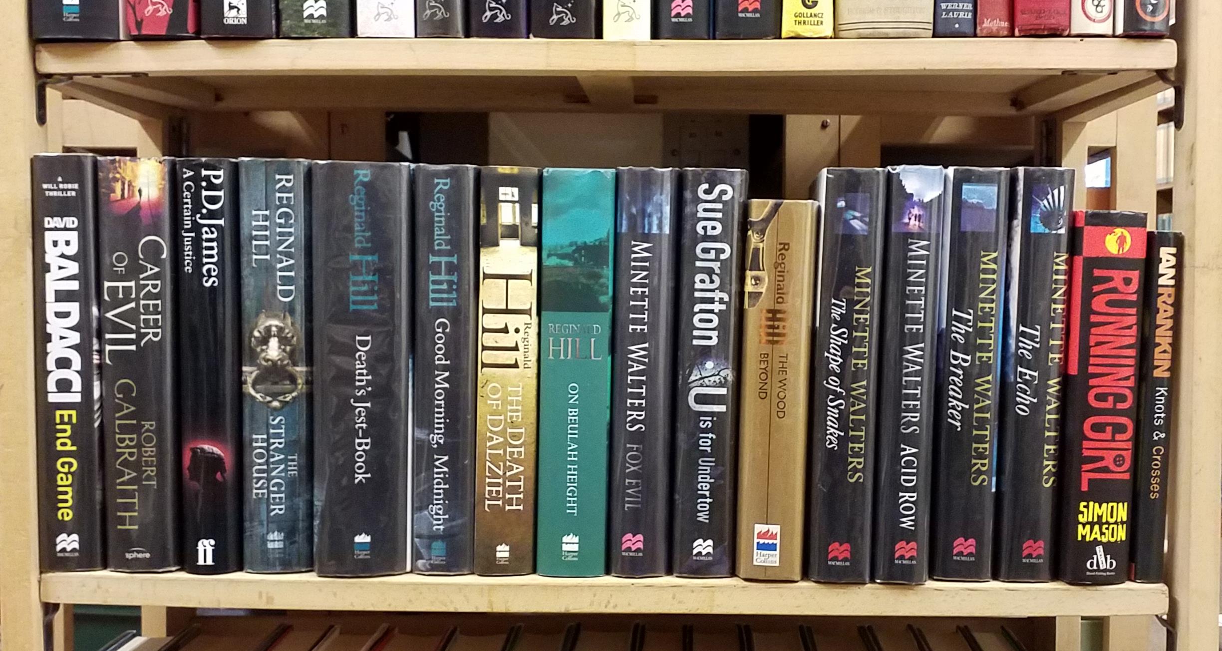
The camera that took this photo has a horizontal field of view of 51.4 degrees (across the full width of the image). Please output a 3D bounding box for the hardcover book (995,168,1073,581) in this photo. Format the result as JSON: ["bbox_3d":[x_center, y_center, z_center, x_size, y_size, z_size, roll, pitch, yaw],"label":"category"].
[{"bbox_3d":[0.248,0.027,0.815,0.033,0.240,0.158,2,2,1],"label":"hardcover book"}]

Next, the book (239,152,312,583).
[{"bbox_3d":[-0.191,0.019,0.812,0.040,0.240,0.156,1,4,2],"label":"book"}]

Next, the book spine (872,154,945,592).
[{"bbox_3d":[0.175,0.027,0.811,0.032,0.240,0.158,2,2,2],"label":"book spine"}]

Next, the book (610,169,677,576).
[{"bbox_3d":[0.022,0.024,0.813,0.035,0.238,0.156,1,4,1],"label":"book"}]

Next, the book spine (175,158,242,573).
[{"bbox_3d":[-0.230,0.021,0.815,0.035,0.240,0.158,0,2,2],"label":"book spine"}]

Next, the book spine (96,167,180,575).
[{"bbox_3d":[-0.270,0.018,0.812,0.044,0.240,0.156,0,4,1],"label":"book spine"}]

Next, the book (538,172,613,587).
[{"bbox_3d":[-0.019,0.026,0.815,0.040,0.236,0.158,1,2,1],"label":"book"}]

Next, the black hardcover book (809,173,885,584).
[{"bbox_3d":[0.138,0.027,0.812,0.038,0.240,0.158,1,2,1],"label":"black hardcover book"}]

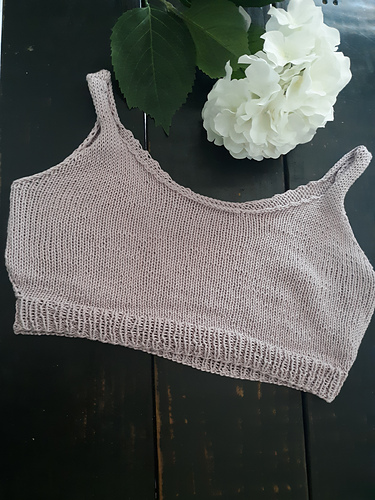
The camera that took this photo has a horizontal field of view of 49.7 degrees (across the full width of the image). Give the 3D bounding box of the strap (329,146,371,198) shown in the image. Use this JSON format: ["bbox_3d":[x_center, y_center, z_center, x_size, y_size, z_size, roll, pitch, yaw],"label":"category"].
[{"bbox_3d":[0.180,-0.089,0.446,0.030,0.012,0.063,40,82,3],"label":"strap"}]

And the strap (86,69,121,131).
[{"bbox_3d":[-0.092,-0.163,0.443,0.028,0.012,0.073,-11,82,-4],"label":"strap"}]

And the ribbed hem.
[{"bbox_3d":[-0.007,0.096,0.409,0.346,0.014,0.048,12,81,-1],"label":"ribbed hem"}]

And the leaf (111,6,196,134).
[{"bbox_3d":[-0.034,-0.197,0.442,0.093,0.020,0.153,-7,82,-4],"label":"leaf"}]

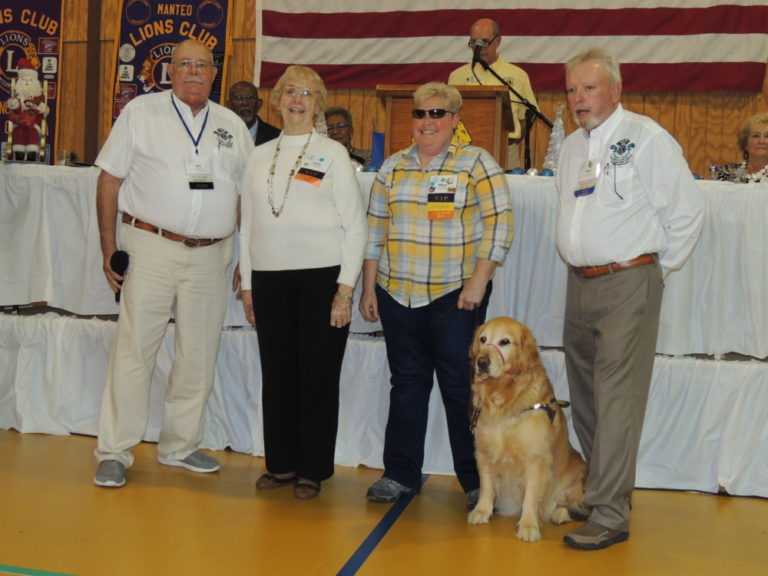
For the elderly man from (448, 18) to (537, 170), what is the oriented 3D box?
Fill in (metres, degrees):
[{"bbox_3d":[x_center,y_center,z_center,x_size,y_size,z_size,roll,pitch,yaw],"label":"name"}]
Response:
[{"bbox_3d":[0.625,-0.716,5.600,0.550,1.740,0.450,3,4,12],"label":"elderly man"}]

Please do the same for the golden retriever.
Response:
[{"bbox_3d":[0.570,0.488,3.505,0.360,0.730,0.620,5,5,42],"label":"golden retriever"}]

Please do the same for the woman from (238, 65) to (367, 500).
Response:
[{"bbox_3d":[-0.334,-0.036,3.835,0.490,1.670,0.360,3,4,10],"label":"woman"}]

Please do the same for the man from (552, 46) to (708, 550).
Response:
[{"bbox_3d":[0.848,0.019,3.388,0.540,1.700,0.480,5,5,42],"label":"man"}]

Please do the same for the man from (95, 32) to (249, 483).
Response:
[{"bbox_3d":[-0.903,-0.116,3.976,0.630,1.770,0.460,1,4,-24],"label":"man"}]

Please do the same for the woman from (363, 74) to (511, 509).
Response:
[{"bbox_3d":[0.216,0.012,3.777,0.580,1.620,0.400,3,4,17],"label":"woman"}]

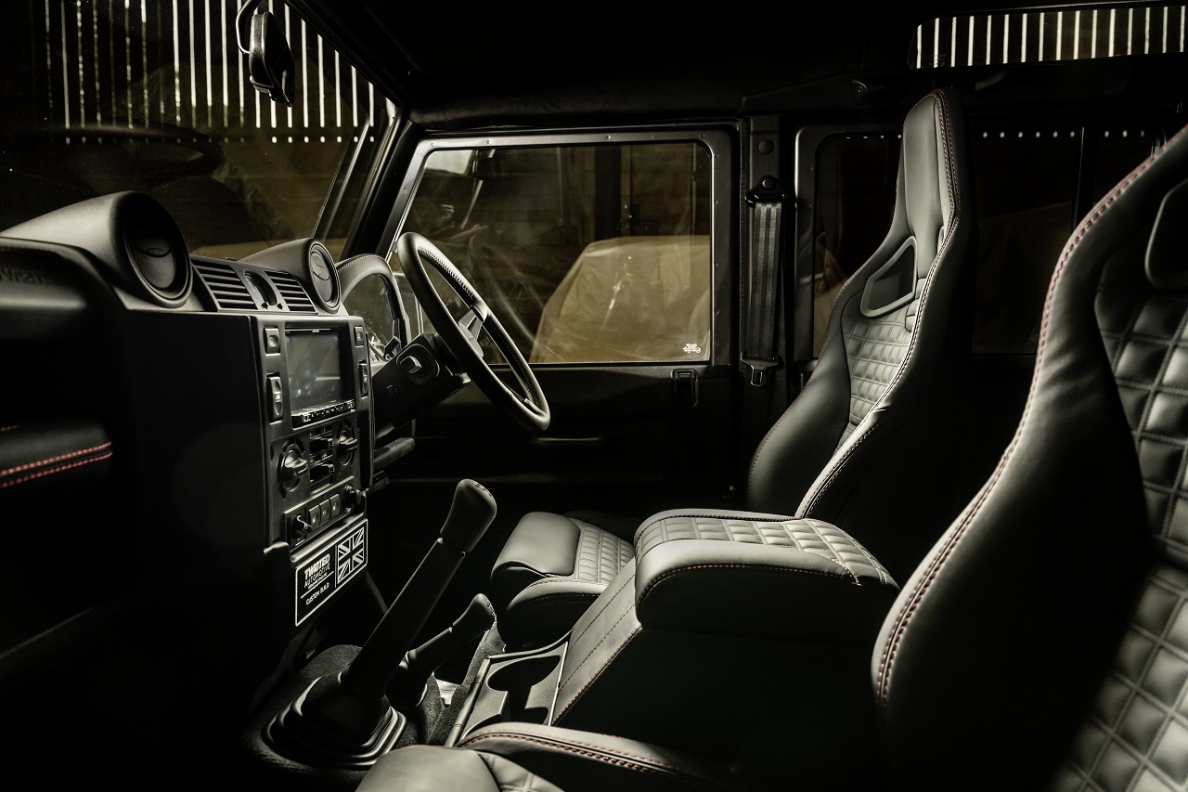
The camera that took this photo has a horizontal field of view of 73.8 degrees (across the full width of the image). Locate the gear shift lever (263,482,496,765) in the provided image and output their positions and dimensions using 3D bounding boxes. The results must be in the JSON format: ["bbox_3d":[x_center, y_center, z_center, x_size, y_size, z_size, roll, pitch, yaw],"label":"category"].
[{"bbox_3d":[-0.225,0.242,0.876,0.240,0.280,0.140,-1,5,4],"label":"gear shift lever"}]

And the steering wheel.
[{"bbox_3d":[-0.197,-0.087,1.240,0.085,0.370,0.370,-34,2,6],"label":"steering wheel"}]

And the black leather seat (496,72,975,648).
[{"bbox_3d":[0.207,-0.074,1.226,0.697,0.795,0.510,-1,5,4],"label":"black leather seat"}]

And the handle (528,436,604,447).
[{"bbox_3d":[-0.055,0.089,1.530,0.147,0.025,0.040,-1,5,4],"label":"handle"}]

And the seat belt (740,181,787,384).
[{"bbox_3d":[0.321,-0.215,1.490,0.083,0.400,0.055,-1,5,4],"label":"seat belt"}]

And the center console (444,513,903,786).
[{"bbox_3d":[0.090,0.262,0.887,0.465,0.255,0.235,-1,5,4],"label":"center console"}]

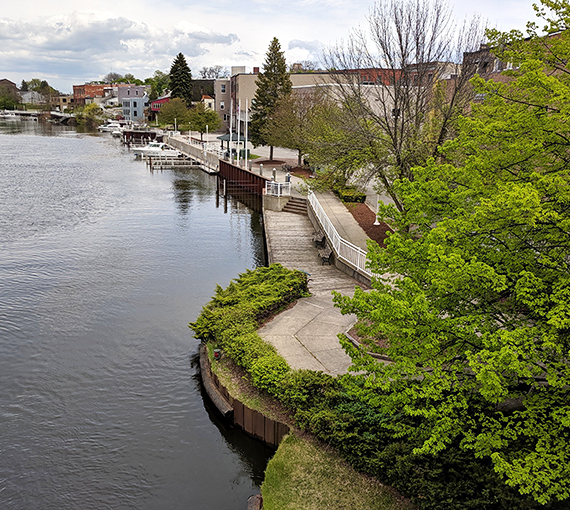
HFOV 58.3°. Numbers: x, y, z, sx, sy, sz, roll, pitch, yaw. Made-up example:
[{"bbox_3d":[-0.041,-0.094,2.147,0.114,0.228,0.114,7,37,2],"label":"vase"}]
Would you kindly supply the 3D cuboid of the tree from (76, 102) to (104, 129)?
[{"bbox_3d":[-51.516,-36.595,134.575,7.431,6.617,7.431,2,17,0],"label":"tree"}]

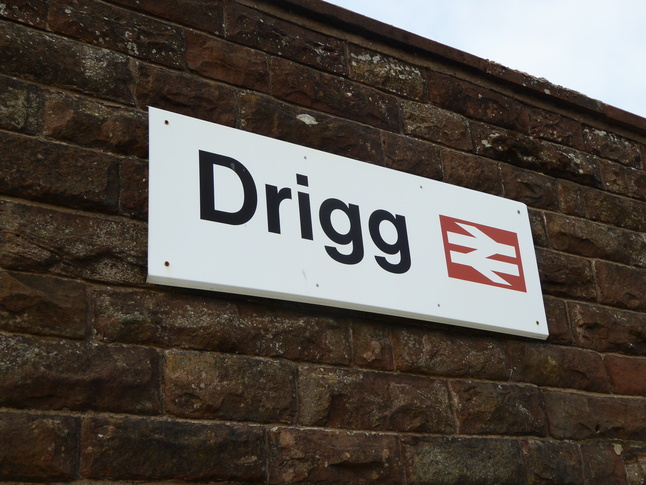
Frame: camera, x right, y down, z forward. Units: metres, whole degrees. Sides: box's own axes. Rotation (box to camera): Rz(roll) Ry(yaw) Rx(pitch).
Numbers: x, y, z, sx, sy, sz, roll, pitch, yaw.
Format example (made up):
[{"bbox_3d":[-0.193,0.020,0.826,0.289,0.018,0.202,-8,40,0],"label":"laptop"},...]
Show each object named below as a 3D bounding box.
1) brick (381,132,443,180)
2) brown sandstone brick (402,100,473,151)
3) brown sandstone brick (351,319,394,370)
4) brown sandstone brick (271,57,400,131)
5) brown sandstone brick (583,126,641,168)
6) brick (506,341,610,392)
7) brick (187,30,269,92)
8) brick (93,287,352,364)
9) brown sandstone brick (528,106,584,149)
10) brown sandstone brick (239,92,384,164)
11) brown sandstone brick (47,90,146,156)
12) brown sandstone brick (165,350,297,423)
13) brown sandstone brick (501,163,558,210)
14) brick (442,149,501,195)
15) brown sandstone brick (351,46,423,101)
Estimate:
[{"bbox_3d":[0.281,-0.273,3.204,0.262,0.135,0.120,11,-26,-33],"label":"brick"},{"bbox_3d":[0.354,-0.379,3.204,0.307,0.142,0.150,11,-27,-33],"label":"brown sandstone brick"},{"bbox_3d":[0.095,0.317,2.684,0.144,0.142,0.150,11,-27,-33],"label":"brown sandstone brick"},{"bbox_3d":[0.007,-0.445,2.976,0.504,0.144,0.150,11,-27,-33],"label":"brown sandstone brick"},{"bbox_3d":[1.144,-0.369,3.791,0.350,0.132,0.150,11,-27,-33],"label":"brown sandstone brick"},{"bbox_3d":[0.801,0.460,3.259,0.508,0.143,0.120,11,-26,-33],"label":"brick"},{"bbox_3d":[-0.322,-0.536,2.870,0.283,0.138,0.120,11,-26,-33],"label":"brick"},{"bbox_3d":[-0.272,0.257,2.542,0.797,0.143,0.120,11,-26,-33],"label":"brick"},{"bbox_3d":[0.921,-0.444,3.767,0.321,0.131,0.120,11,-26,-33],"label":"brown sandstone brick"},{"bbox_3d":[-0.071,-0.318,2.858,0.528,0.149,0.150,11,-27,-33],"label":"brown sandstone brick"},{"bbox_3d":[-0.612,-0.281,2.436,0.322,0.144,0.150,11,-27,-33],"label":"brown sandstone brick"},{"bbox_3d":[-0.269,0.407,2.475,0.395,0.168,0.120,11,-26,-33],"label":"brown sandstone brick"},{"bbox_3d":[0.761,-0.184,3.526,0.300,0.138,0.120,11,-26,-33],"label":"brown sandstone brick"},{"bbox_3d":[0.476,-0.213,3.218,0.269,0.151,0.150,11,-27,-33],"label":"brick"},{"bbox_3d":[0.202,-0.580,3.286,0.332,0.148,0.120,11,-26,-33],"label":"brown sandstone brick"}]

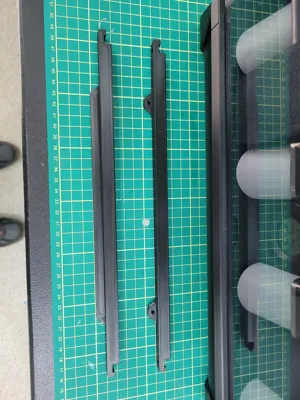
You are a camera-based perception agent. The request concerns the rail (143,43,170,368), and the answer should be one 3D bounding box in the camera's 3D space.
[{"bbox_3d":[0.006,0.009,0.298,0.022,0.011,0.325,-1,92,-14],"label":"rail"}]

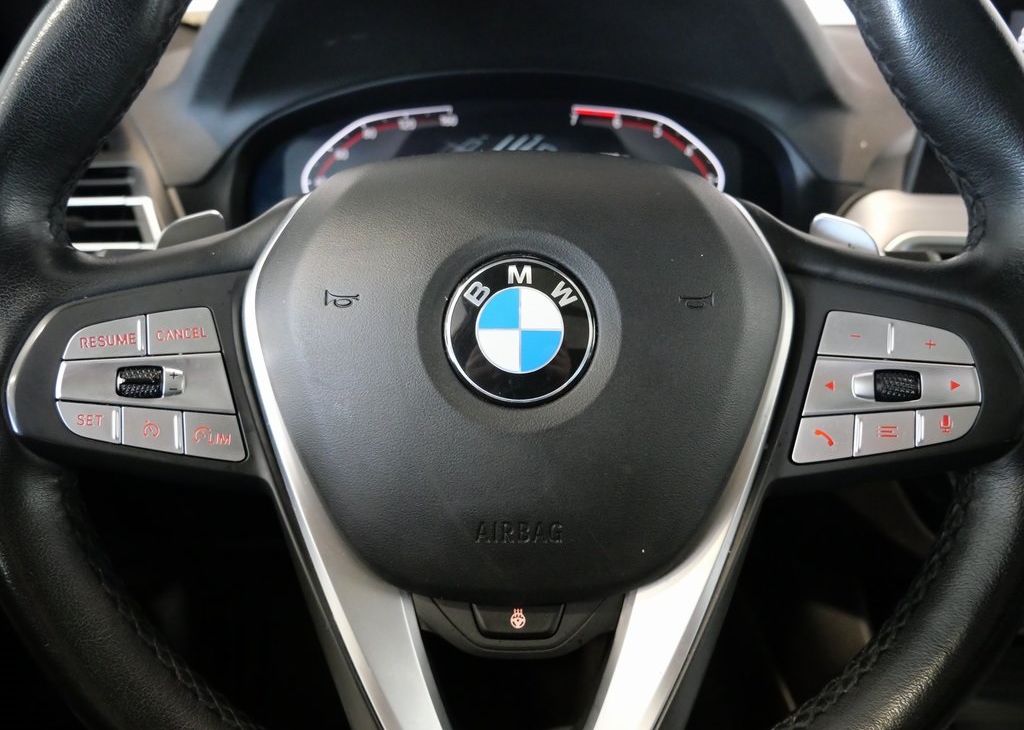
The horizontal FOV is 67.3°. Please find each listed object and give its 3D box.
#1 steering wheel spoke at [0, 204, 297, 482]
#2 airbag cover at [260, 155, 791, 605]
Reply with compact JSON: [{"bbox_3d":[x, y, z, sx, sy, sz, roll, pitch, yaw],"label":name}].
[{"bbox_3d":[-0.124,-0.006,0.264,0.099,0.093,0.036,0,0,0],"label":"steering wheel spoke"},{"bbox_3d":[0.002,0.004,0.259,0.177,0.149,0.047,0,0,0],"label":"airbag cover"}]

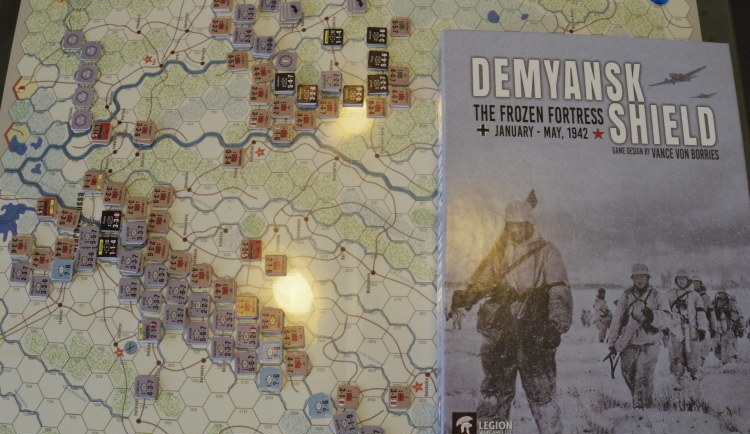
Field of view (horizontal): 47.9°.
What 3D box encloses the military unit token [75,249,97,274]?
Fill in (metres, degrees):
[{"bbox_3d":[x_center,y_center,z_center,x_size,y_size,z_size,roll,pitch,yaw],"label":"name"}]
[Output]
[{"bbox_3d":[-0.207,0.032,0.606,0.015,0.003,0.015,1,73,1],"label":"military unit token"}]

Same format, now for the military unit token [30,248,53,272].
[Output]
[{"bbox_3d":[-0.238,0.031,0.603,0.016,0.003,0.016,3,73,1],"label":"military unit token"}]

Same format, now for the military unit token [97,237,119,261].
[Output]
[{"bbox_3d":[-0.196,0.023,0.617,0.015,0.004,0.015,0,73,1],"label":"military unit token"}]

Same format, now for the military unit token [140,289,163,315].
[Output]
[{"bbox_3d":[-0.156,0.060,0.591,0.015,0.004,0.015,1,73,1],"label":"military unit token"}]

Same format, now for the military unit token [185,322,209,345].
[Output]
[{"bbox_3d":[-0.122,0.081,0.582,0.015,0.004,0.015,1,73,1],"label":"military unit token"}]

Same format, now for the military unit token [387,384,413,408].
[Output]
[{"bbox_3d":[0.017,0.122,0.568,0.015,0.003,0.015,1,73,0],"label":"military unit token"}]

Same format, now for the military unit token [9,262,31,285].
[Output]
[{"bbox_3d":[-0.258,0.041,0.614,0.015,0.003,0.015,1,73,2],"label":"military unit token"}]

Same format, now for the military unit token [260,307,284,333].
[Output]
[{"bbox_3d":[-0.073,0.073,0.600,0.015,0.003,0.015,3,73,2],"label":"military unit token"}]

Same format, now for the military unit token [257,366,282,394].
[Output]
[{"bbox_3d":[-0.071,0.110,0.572,0.016,0.004,0.016,1,73,0],"label":"military unit token"}]

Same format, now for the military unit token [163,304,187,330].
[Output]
[{"bbox_3d":[-0.139,0.069,0.587,0.015,0.004,0.015,1,73,1],"label":"military unit token"}]

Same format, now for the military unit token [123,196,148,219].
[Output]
[{"bbox_3d":[-0.177,-0.007,0.627,0.015,0.003,0.015,1,73,2],"label":"military unit token"}]

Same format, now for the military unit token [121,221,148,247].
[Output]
[{"bbox_3d":[-0.170,0.013,0.601,0.018,0.006,0.017,1,73,0],"label":"military unit token"}]

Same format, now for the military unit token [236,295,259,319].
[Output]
[{"bbox_3d":[-0.089,0.063,0.590,0.016,0.004,0.016,1,73,1],"label":"military unit token"}]

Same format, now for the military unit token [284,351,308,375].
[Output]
[{"bbox_3d":[-0.055,0.102,0.590,0.015,0.003,0.015,-1,72,1],"label":"military unit token"}]

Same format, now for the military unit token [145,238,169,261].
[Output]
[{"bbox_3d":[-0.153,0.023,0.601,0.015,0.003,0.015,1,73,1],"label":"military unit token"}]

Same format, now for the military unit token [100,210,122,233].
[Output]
[{"bbox_3d":[-0.188,0.003,0.605,0.015,0.003,0.015,1,73,0],"label":"military unit token"}]

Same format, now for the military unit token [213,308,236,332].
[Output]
[{"bbox_3d":[-0.104,0.072,0.587,0.016,0.004,0.016,1,73,1],"label":"military unit token"}]

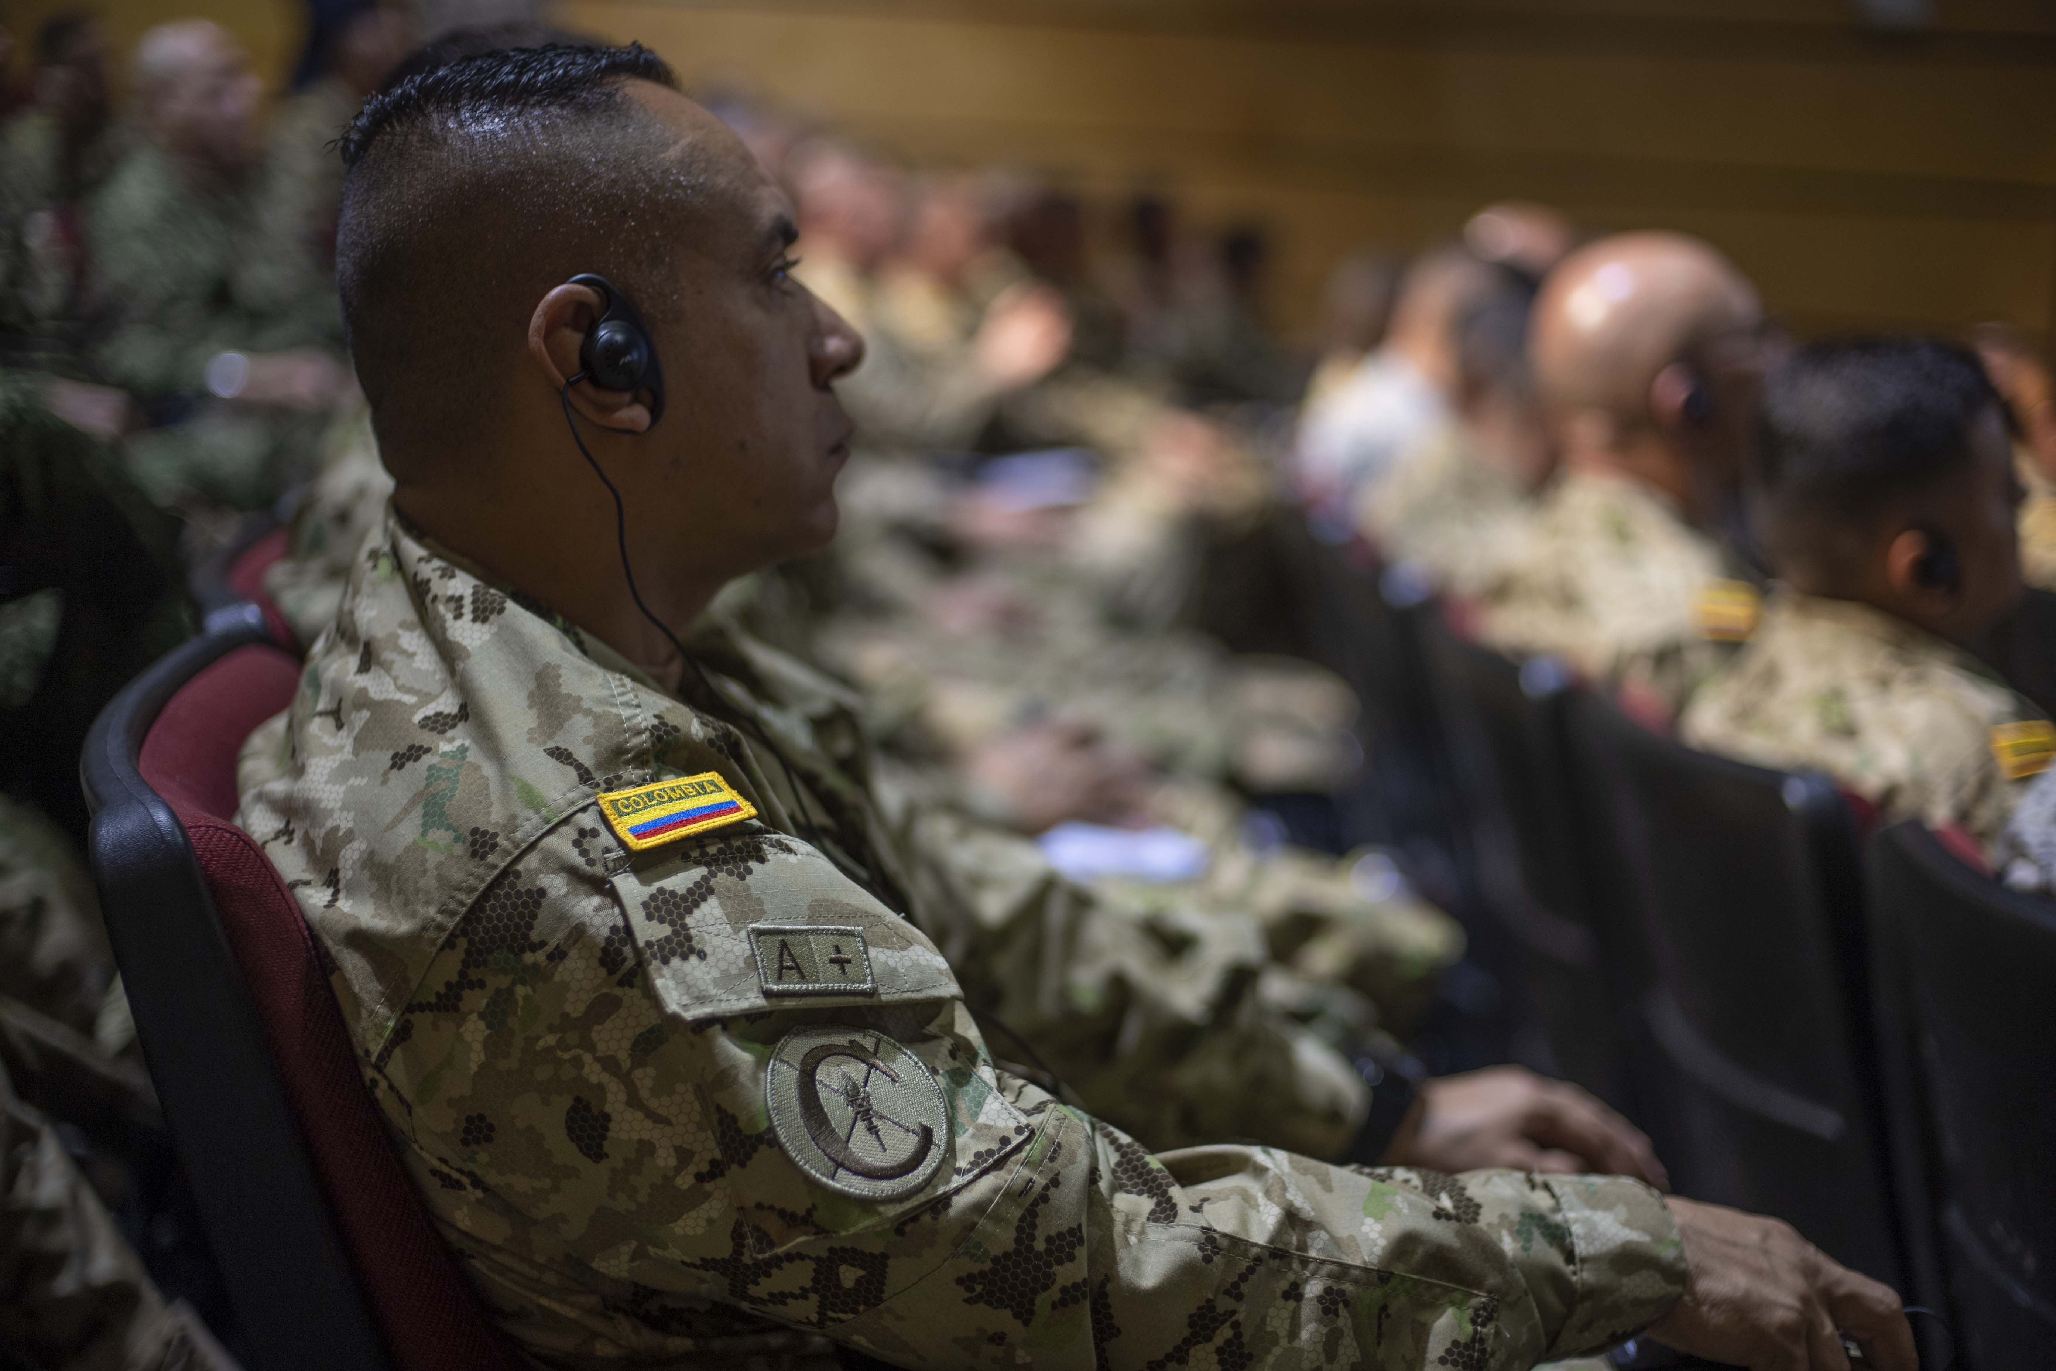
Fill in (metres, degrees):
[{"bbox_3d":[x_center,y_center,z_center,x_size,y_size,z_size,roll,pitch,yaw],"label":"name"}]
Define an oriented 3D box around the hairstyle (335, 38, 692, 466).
[{"bbox_3d":[-0.230,-0.195,1.275,0.168,0.185,0.158,-10,11,-12],"label":"hairstyle"}]

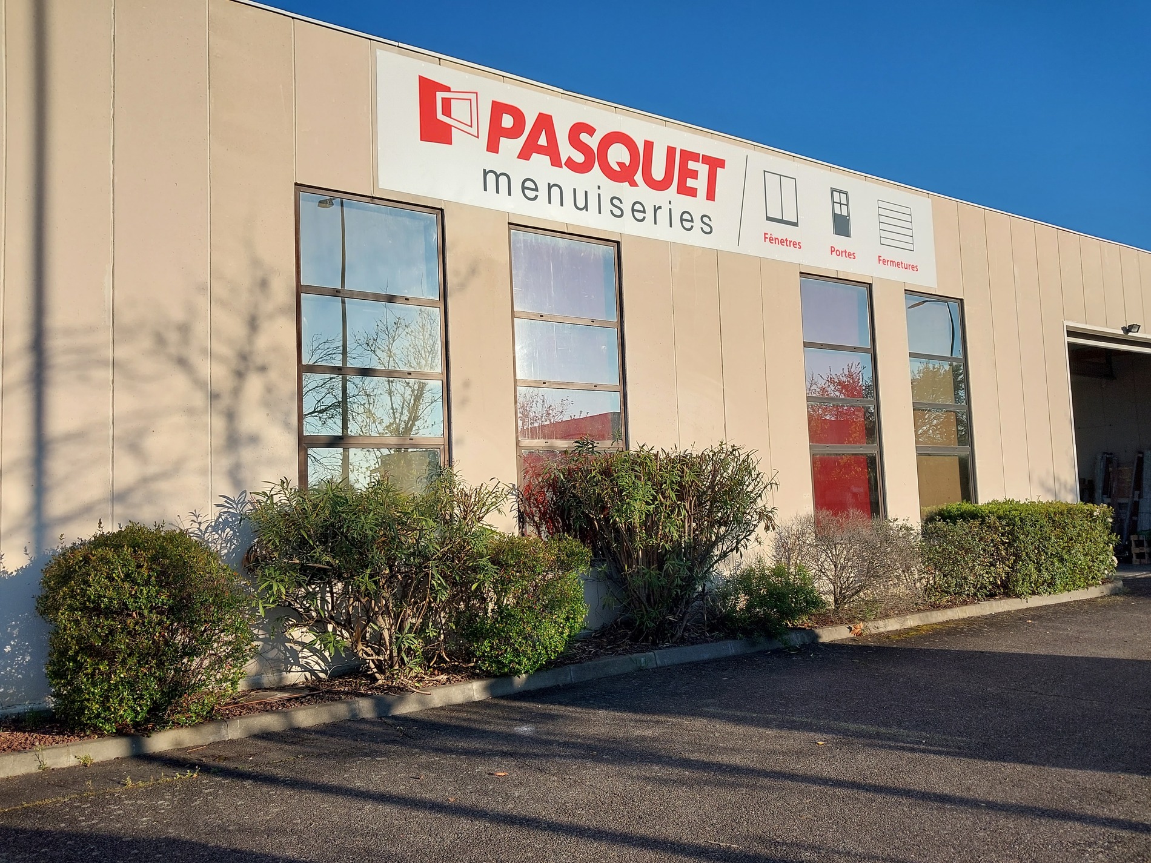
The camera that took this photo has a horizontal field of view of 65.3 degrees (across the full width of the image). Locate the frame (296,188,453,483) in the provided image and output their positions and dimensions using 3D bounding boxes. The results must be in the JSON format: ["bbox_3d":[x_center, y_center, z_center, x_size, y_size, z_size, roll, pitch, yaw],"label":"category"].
[{"bbox_3d":[-1.942,-0.664,8.597,1.470,3.200,0.130,1,-6,-34],"label":"frame"}]

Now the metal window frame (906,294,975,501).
[{"bbox_3d":[5.520,-0.392,13.622,1.470,3.400,0.130,1,-6,-34],"label":"metal window frame"}]

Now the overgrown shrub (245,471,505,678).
[{"bbox_3d":[-1.691,1.261,7.772,2.000,1.770,1.200,1,-6,-34],"label":"overgrown shrub"}]

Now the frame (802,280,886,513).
[{"bbox_3d":[3.555,-0.350,12.037,1.453,3.441,0.100,1,-5,-35],"label":"frame"}]

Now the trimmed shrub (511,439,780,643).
[{"bbox_3d":[0.803,1.121,9.108,3.000,1.980,1.200,1,-5,-35],"label":"trimmed shrub"}]

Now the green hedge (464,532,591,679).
[{"bbox_3d":[-0.407,1.514,8.140,1.140,1.160,1.050,-2,-4,0],"label":"green hedge"}]

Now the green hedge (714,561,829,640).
[{"bbox_3d":[2.178,1.861,10.243,1.250,0.810,0.900,1,-6,-34],"label":"green hedge"}]

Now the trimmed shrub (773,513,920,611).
[{"bbox_3d":[3.374,1.594,11.023,2.380,1.200,0.900,1,-5,-35],"label":"trimmed shrub"}]

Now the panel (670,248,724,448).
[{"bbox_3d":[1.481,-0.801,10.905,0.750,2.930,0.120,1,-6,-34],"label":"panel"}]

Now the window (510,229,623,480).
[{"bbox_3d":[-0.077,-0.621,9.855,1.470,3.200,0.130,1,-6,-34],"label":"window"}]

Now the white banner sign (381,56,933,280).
[{"bbox_3d":[1.776,-2.884,10.941,8.816,1.356,0.050,1,-5,-35],"label":"white banner sign"}]

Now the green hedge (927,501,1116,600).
[{"bbox_3d":[6.613,1.633,13.090,3.700,1.280,1.020,1,-5,-35],"label":"green hedge"}]

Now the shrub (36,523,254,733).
[{"bbox_3d":[-3.070,1.353,6.465,1.410,1.360,1.100,1,-5,-35],"label":"shrub"}]

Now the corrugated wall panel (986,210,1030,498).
[{"bbox_3d":[7.058,-0.989,14.716,0.750,5.270,0.140,1,-6,-34],"label":"corrugated wall panel"}]

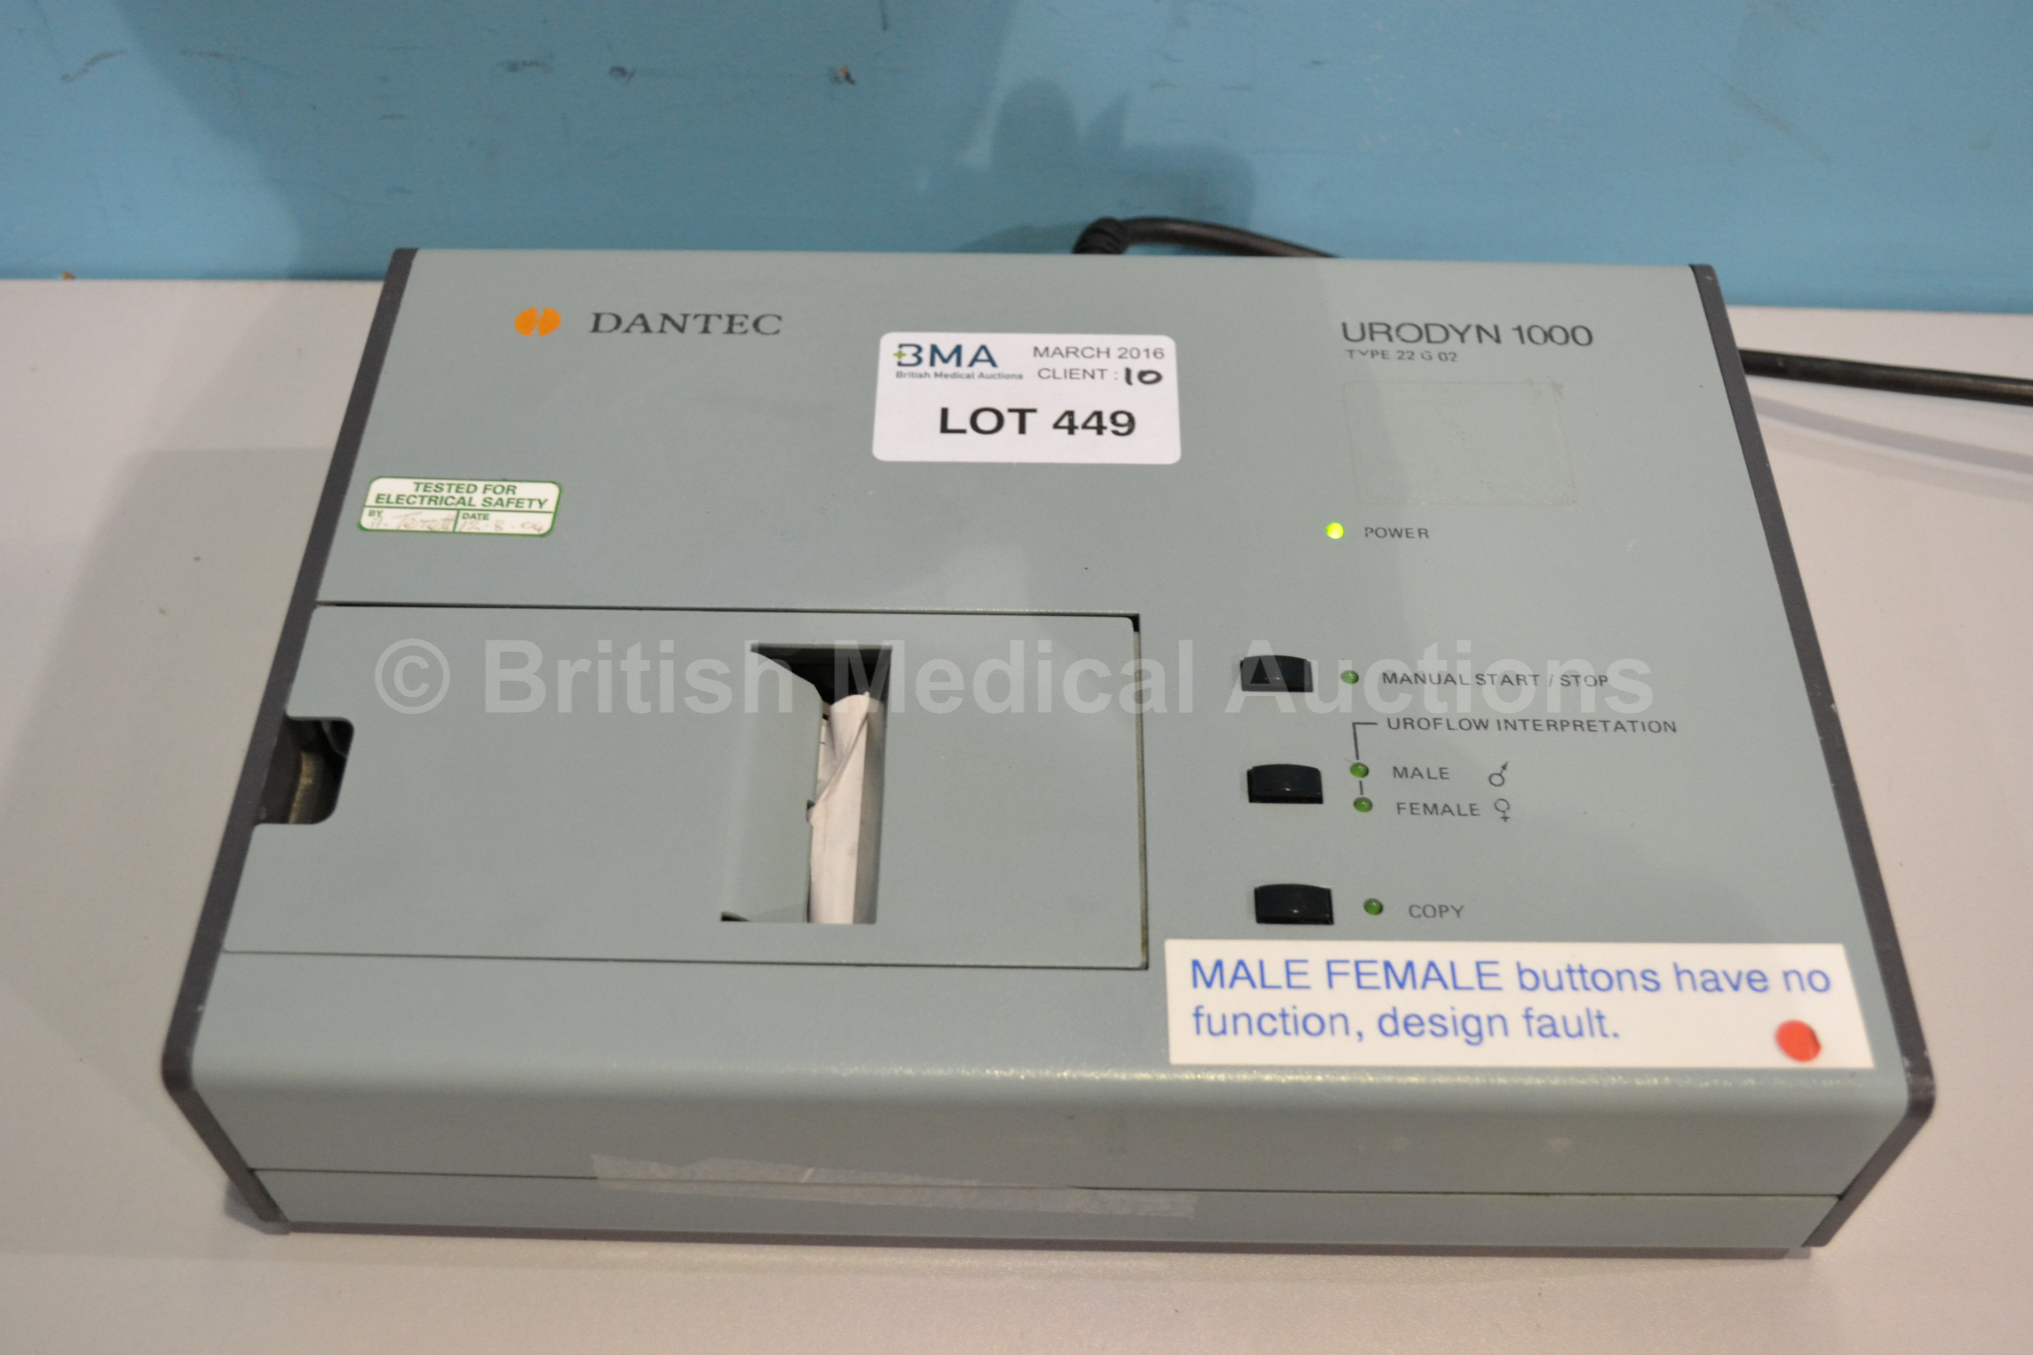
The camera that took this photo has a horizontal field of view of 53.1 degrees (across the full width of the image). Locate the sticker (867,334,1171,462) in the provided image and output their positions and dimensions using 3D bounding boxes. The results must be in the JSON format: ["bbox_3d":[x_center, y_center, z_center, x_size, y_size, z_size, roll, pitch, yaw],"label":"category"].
[{"bbox_3d":[0.002,-0.059,0.431,0.064,0.001,0.038,1,53,0],"label":"sticker"}]

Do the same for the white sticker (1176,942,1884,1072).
[{"bbox_3d":[0.085,0.055,0.345,0.117,0.001,0.024,0,53,0],"label":"white sticker"}]

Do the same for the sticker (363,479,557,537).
[{"bbox_3d":[-0.113,-0.035,0.412,0.039,0.001,0.015,2,53,1],"label":"sticker"}]

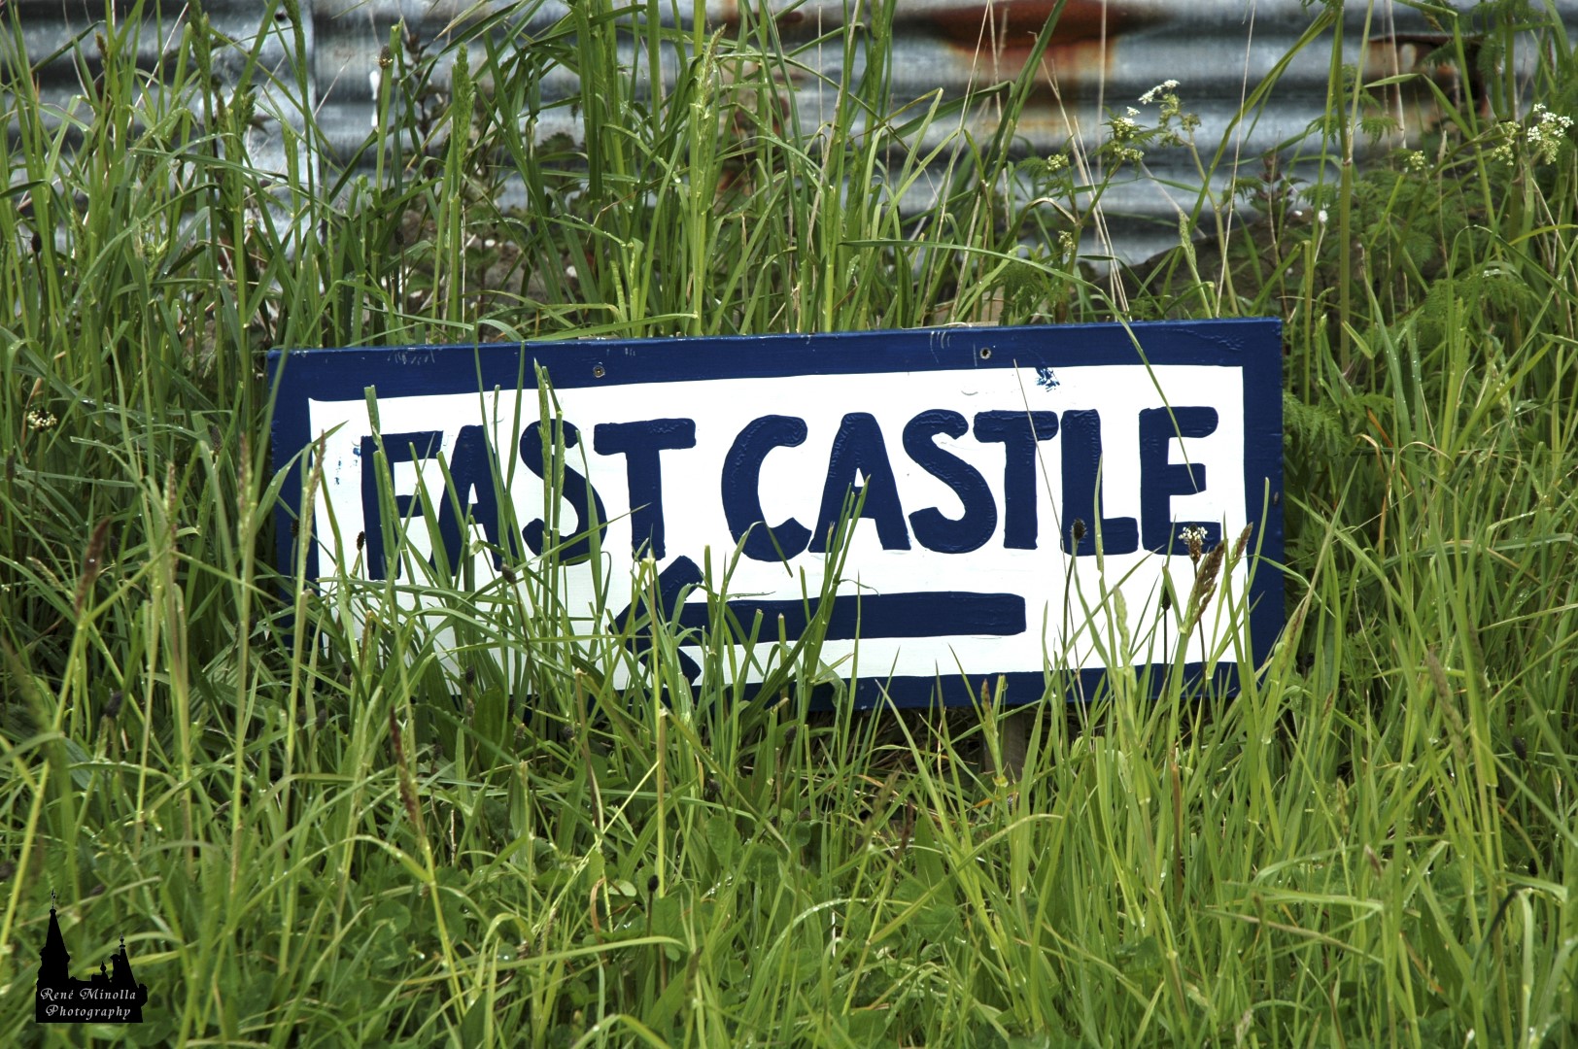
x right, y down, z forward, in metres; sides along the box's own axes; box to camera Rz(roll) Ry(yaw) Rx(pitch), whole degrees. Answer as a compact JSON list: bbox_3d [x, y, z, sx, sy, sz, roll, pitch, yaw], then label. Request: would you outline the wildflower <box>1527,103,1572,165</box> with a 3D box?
[{"bbox_3d":[0.781,-0.401,4.720,0.047,0.058,0.046,0,11,0],"label":"wildflower"}]

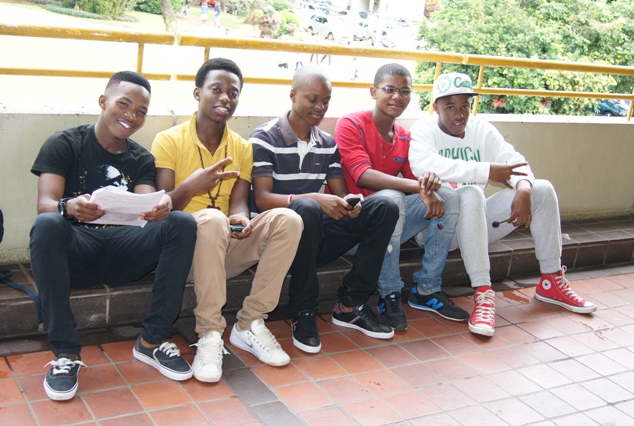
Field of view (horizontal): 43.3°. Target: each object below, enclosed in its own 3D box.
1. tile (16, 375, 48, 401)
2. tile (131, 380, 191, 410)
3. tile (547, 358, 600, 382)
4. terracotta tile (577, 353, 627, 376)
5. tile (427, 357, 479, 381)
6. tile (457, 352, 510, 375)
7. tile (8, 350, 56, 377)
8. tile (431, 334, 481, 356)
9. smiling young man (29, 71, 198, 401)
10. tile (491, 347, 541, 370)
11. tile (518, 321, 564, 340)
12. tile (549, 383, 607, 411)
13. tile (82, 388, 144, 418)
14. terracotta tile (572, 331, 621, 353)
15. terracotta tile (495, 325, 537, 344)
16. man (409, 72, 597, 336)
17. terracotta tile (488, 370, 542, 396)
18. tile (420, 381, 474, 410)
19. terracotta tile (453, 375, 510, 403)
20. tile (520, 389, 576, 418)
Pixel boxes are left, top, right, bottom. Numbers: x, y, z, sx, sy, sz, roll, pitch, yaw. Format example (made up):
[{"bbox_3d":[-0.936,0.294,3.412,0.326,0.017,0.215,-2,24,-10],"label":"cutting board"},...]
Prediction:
[{"bbox_3d":[-0.865,0.560,2.560,0.154,0.015,0.154,-3,19,-32],"label":"tile"},{"bbox_3d":[-0.503,0.595,2.593,0.155,0.014,0.155,-3,19,-31],"label":"tile"},{"bbox_3d":[1.029,0.634,3.204,0.156,0.012,0.156,-3,19,-32],"label":"tile"},{"bbox_3d":[1.153,0.621,3.248,0.155,0.014,0.155,-3,19,-31],"label":"terracotta tile"},{"bbox_3d":[0.519,0.601,3.046,0.153,0.014,0.156,-3,18,-31],"label":"tile"},{"bbox_3d":[0.655,0.593,3.138,0.154,0.015,0.154,-3,19,-32],"label":"tile"},{"bbox_3d":[-0.959,0.517,2.720,0.156,0.012,0.156,-3,19,-32],"label":"tile"},{"bbox_3d":[0.577,0.549,3.297,0.156,0.012,0.156,-3,19,-32],"label":"tile"},{"bbox_3d":[-0.755,0.009,2.778,0.573,0.974,0.759,-3,19,-32],"label":"smiling young man"},{"bbox_3d":[0.794,0.586,3.225,0.154,0.015,0.154,-3,19,-32],"label":"tile"},{"bbox_3d":[0.987,0.523,3.512,0.155,0.014,0.155,-3,19,-31],"label":"tile"},{"bbox_3d":[0.958,0.683,2.947,0.155,0.014,0.155,-3,19,-31],"label":"tile"},{"bbox_3d":[-0.647,0.608,2.540,0.156,0.012,0.156,-3,19,-32],"label":"tile"},{"bbox_3d":[1.214,0.566,3.487,0.154,0.015,0.154,-3,19,-32],"label":"terracotta tile"},{"bbox_3d":[0.851,0.529,3.433,0.153,0.014,0.156,-3,18,-31],"label":"terracotta tile"},{"bbox_3d":[0.828,-0.105,3.741,0.826,1.029,0.834,-1,17,-26],"label":"man"},{"bbox_3d":[0.740,0.643,3.006,0.154,0.015,0.154,-3,19,-32],"label":"terracotta tile"},{"bbox_3d":[0.460,0.656,2.831,0.154,0.015,0.154,-3,19,-32],"label":"tile"},{"bbox_3d":[0.606,0.654,2.942,0.156,0.012,0.156,-3,19,-32],"label":"terracotta tile"},{"bbox_3d":[0.825,0.692,2.873,0.154,0.015,0.154,-3,19,-32],"label":"tile"}]

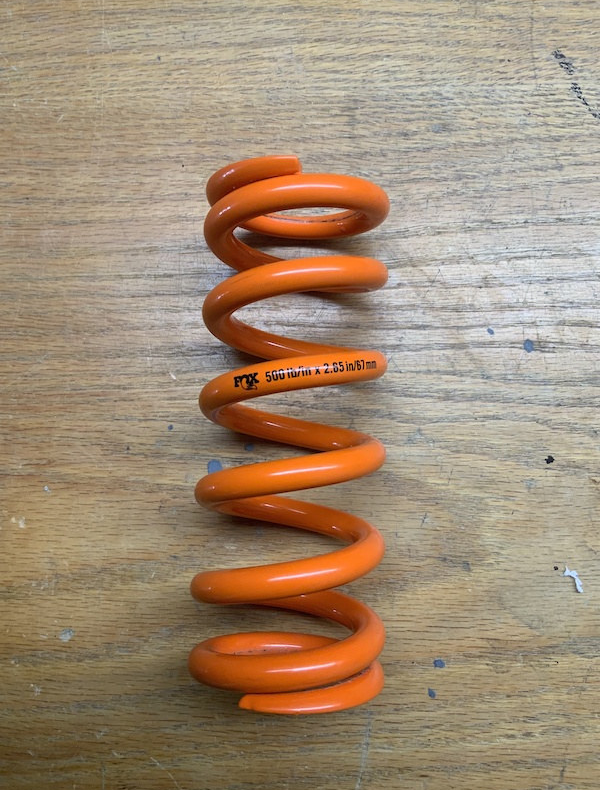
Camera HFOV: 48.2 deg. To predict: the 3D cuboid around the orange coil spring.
[{"bbox_3d":[-0.002,0.009,0.191,0.052,0.052,0.140,1,85,0],"label":"orange coil spring"}]

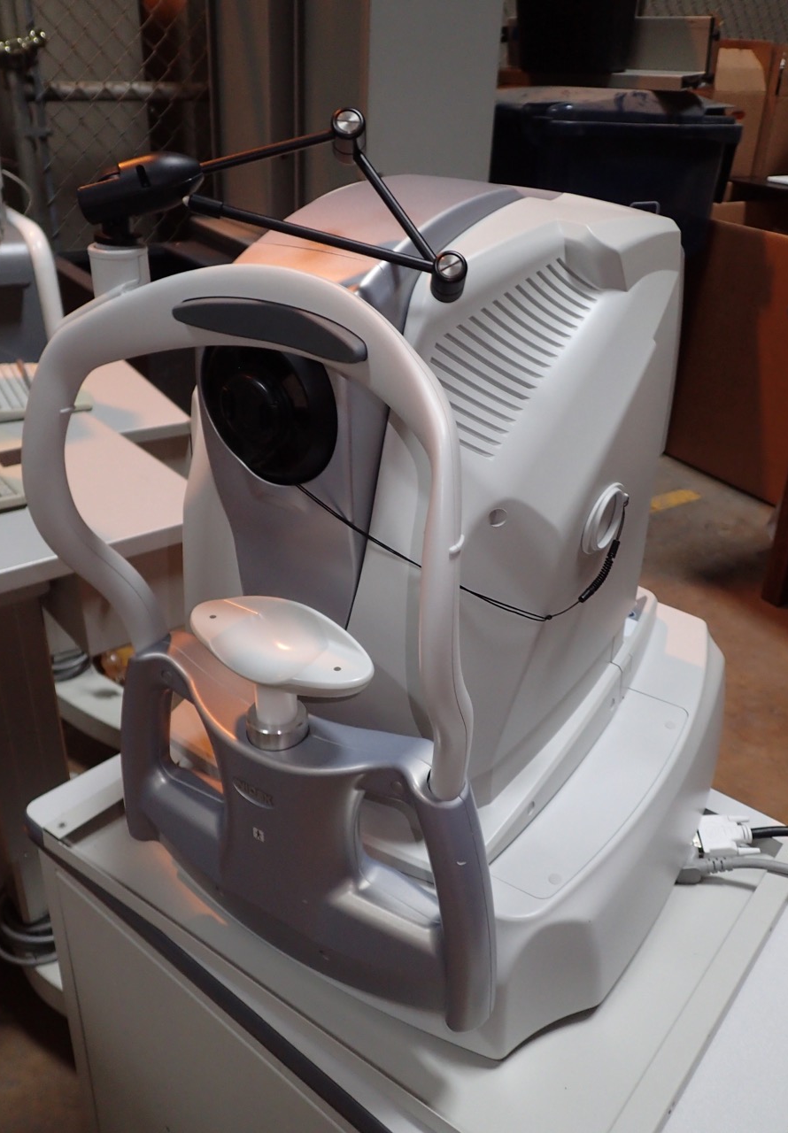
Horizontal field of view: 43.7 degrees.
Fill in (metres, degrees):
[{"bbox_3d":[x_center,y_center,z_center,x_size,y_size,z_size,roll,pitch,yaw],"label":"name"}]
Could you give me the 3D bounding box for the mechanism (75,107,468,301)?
[{"bbox_3d":[-0.068,-0.204,0.553,0.222,0.103,0.065,2,27,0],"label":"mechanism"}]

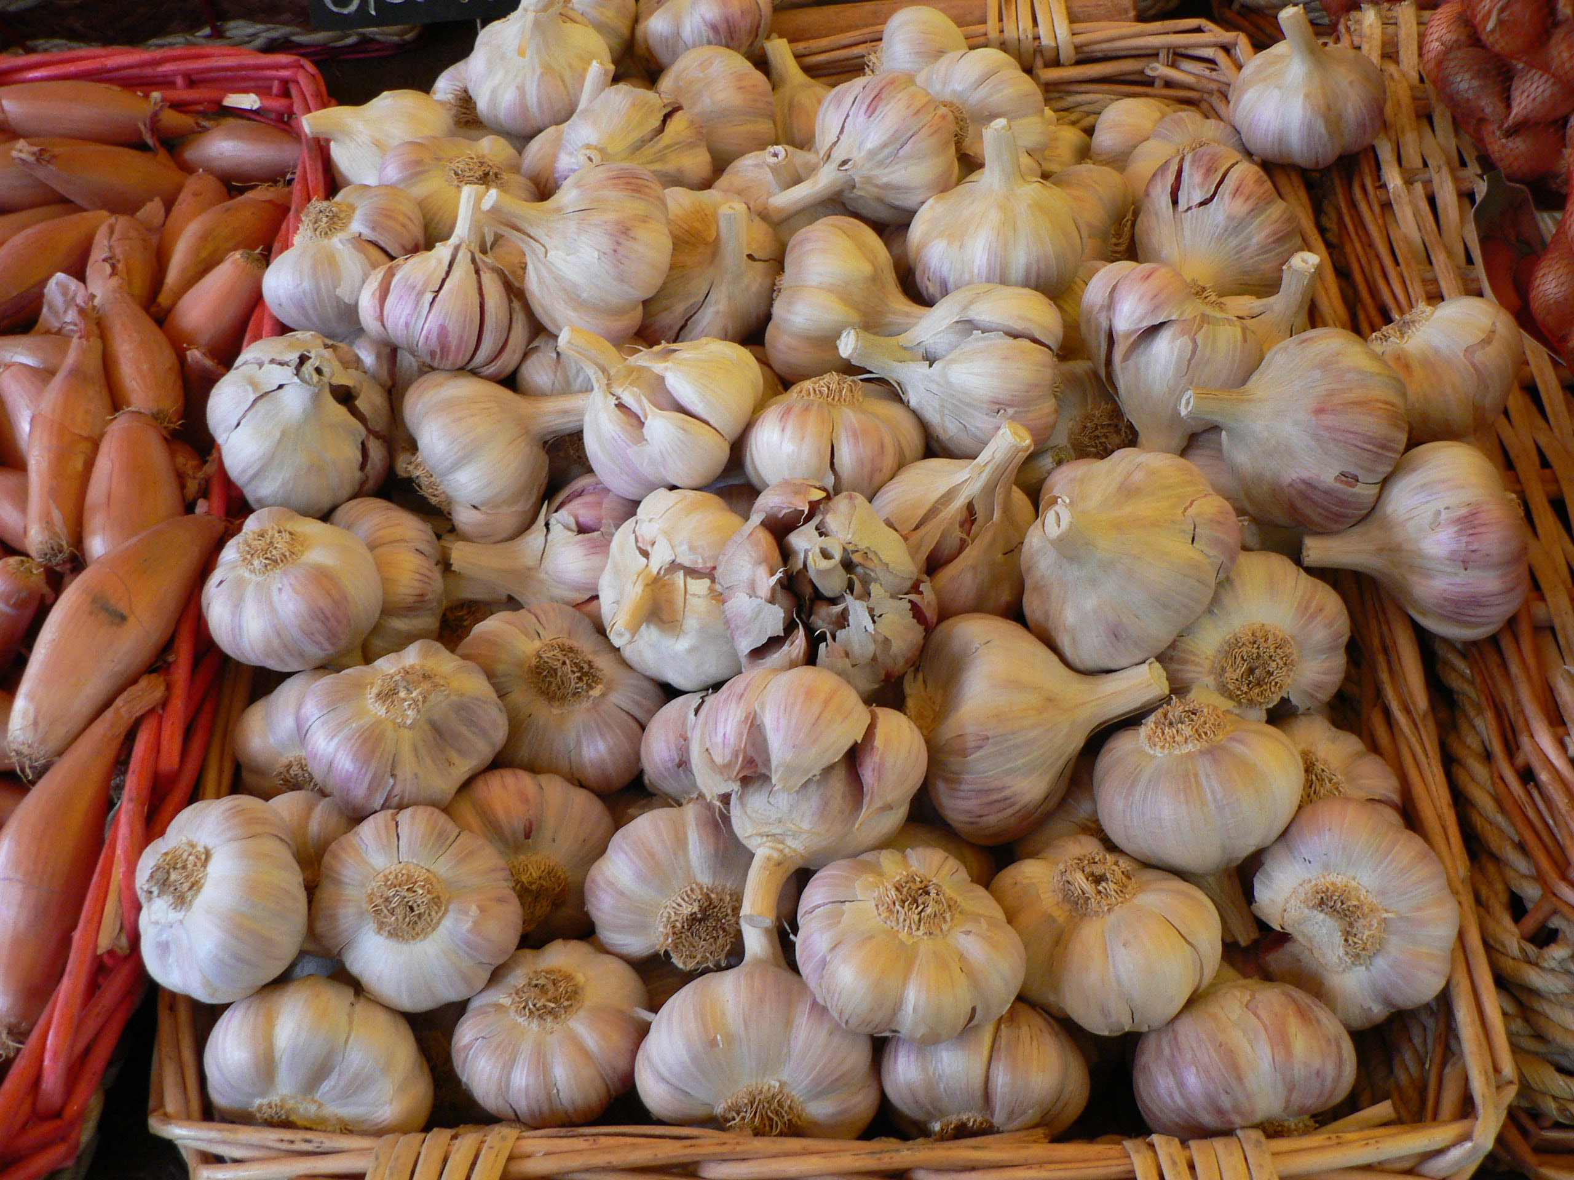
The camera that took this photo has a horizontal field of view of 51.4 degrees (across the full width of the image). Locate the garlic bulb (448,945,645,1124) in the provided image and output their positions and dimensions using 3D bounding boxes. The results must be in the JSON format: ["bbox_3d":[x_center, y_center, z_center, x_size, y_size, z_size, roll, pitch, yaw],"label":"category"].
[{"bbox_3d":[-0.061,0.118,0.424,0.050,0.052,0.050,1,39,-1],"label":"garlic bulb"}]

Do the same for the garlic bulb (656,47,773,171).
[{"bbox_3d":[-0.032,-0.199,0.680,0.057,0.054,0.054,-7,90,15],"label":"garlic bulb"}]

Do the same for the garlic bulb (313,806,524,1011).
[{"bbox_3d":[-0.110,0.096,0.491,0.060,0.061,0.060,2,75,-9],"label":"garlic bulb"}]

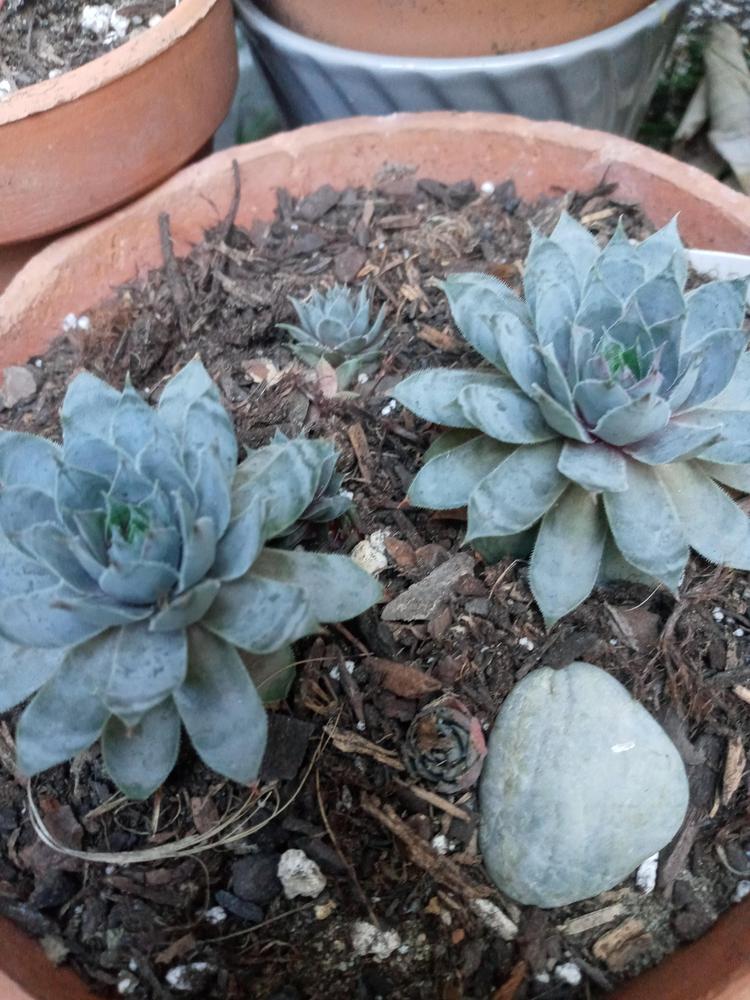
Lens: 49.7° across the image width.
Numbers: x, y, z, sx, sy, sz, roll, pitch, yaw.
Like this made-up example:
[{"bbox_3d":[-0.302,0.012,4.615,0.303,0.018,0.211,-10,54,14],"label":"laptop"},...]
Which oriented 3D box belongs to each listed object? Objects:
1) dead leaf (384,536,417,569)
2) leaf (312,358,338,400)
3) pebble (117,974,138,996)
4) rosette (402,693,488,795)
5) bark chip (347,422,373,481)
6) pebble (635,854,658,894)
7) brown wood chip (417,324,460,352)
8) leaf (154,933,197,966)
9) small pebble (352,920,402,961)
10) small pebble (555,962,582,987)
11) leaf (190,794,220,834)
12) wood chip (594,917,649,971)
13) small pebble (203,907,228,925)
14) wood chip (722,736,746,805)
[{"bbox_3d":[0.008,0.017,0.272,0.007,0.003,0.014,-40,61,-14],"label":"dead leaf"},{"bbox_3d":[-0.020,-0.048,0.319,0.009,0.005,0.018,-14,77,1],"label":"leaf"},{"bbox_3d":[-0.066,0.130,0.216,0.005,0.004,0.005,-24,59,-6],"label":"pebble"},{"bbox_3d":[0.021,0.073,0.241,0.026,0.022,0.026,-2,62,9],"label":"rosette"},{"bbox_3d":[-0.004,-0.014,0.247,0.004,0.003,0.019,-16,61,3],"label":"bark chip"},{"bbox_3d":[0.071,0.098,0.213,0.005,0.004,0.010,8,61,14],"label":"pebble"},{"bbox_3d":[0.023,-0.058,0.289,0.018,0.004,0.006,32,69,23],"label":"brown wood chip"},{"bbox_3d":[-0.058,0.131,0.236,0.013,0.003,0.004,-31,61,-7],"label":"leaf"},{"bbox_3d":[0.000,0.123,0.227,0.014,0.010,0.010,5,63,13],"label":"small pebble"},{"bbox_3d":[0.052,0.127,0.217,0.007,0.007,0.006,-11,60,4],"label":"small pebble"},{"bbox_3d":[-0.049,0.092,0.237,0.007,0.003,0.011,-18,58,-2],"label":"leaf"},{"bbox_3d":[0.059,0.105,0.191,0.013,0.005,0.007,-37,62,-14],"label":"wood chip"},{"bbox_3d":[-0.044,0.114,0.222,0.005,0.003,0.004,-22,58,-4],"label":"small pebble"},{"bbox_3d":[0.084,0.063,0.189,0.003,0.004,0.014,13,66,18],"label":"wood chip"}]

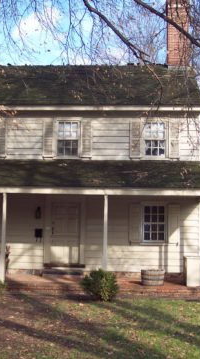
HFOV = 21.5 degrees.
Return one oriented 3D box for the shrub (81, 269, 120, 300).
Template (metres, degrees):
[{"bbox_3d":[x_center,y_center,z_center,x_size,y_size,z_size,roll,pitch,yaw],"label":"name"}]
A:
[{"bbox_3d":[0.000,2.753,13.800,0.950,0.840,0.920,1,-4,5],"label":"shrub"}]

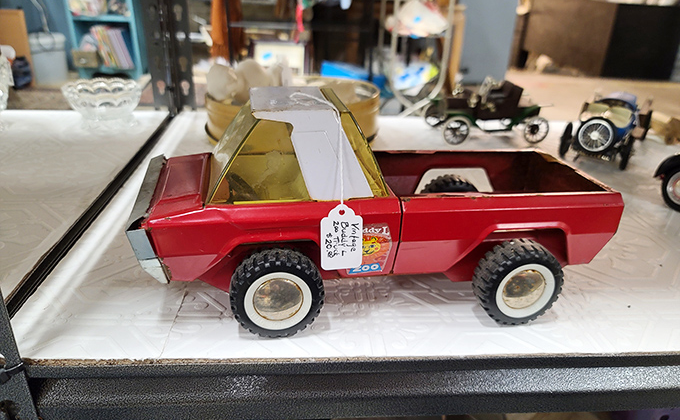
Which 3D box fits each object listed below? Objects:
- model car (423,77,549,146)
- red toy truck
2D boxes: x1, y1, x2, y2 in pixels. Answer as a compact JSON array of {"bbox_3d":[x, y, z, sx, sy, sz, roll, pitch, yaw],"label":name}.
[{"bbox_3d":[0.237,-0.162,0.782,0.189,0.094,0.095,-2,25,-12],"label":"model car"},{"bbox_3d":[0.025,-0.012,0.369,0.328,0.144,0.141,-1,25,-10],"label":"red toy truck"}]

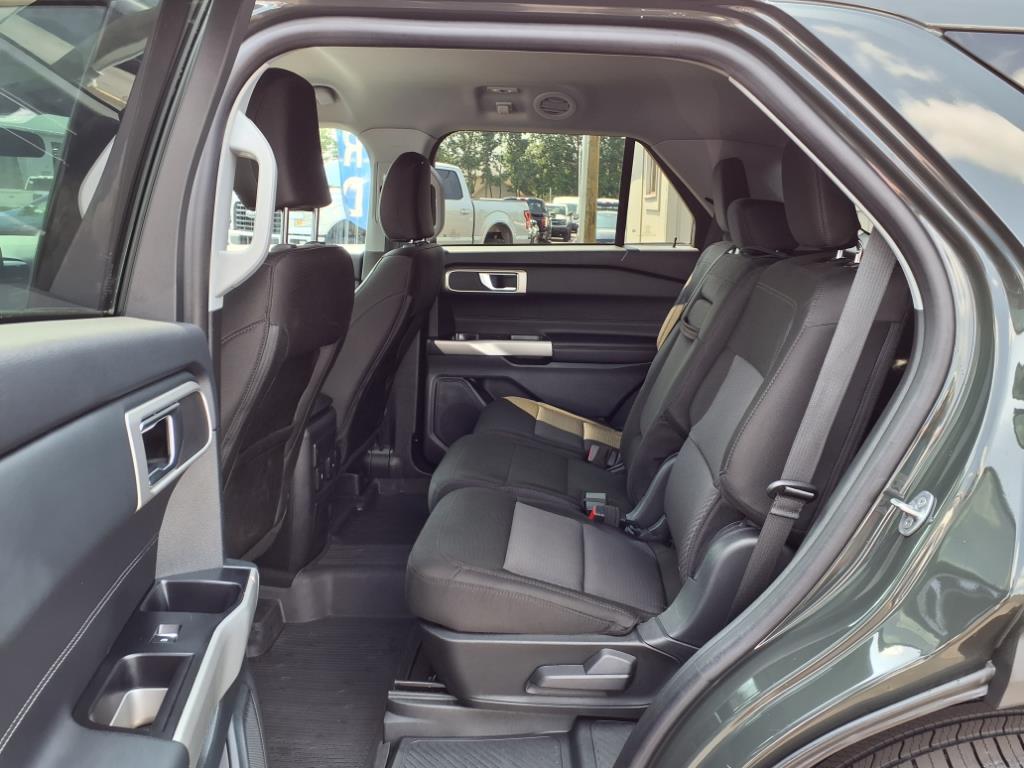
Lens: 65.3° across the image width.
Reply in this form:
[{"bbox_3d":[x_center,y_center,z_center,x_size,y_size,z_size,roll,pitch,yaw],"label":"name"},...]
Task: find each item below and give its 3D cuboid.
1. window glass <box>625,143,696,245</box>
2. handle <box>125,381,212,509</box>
[{"bbox_3d":[0.467,-0.605,2.529,0.235,0.330,0.020,1,24,5],"label":"window glass"},{"bbox_3d":[-0.334,0.049,0.771,0.035,0.080,0.240,-1,7,-7],"label":"handle"}]

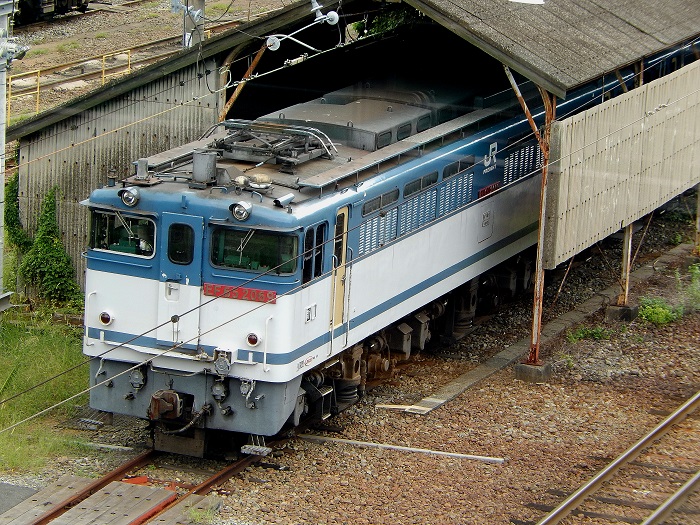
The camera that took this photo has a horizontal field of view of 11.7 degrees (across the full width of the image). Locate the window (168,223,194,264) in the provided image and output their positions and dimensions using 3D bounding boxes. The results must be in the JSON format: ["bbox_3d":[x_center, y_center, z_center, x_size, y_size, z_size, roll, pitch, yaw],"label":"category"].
[{"bbox_3d":[-2.042,-0.227,41.392,0.361,0.535,0.050,8,13,20],"label":"window"}]

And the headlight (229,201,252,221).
[{"bbox_3d":[-1.313,-0.618,41.100,0.228,0.233,0.218,8,13,20],"label":"headlight"}]

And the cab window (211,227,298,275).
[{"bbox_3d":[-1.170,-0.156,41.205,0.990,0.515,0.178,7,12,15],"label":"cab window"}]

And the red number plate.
[{"bbox_3d":[-1.338,0.374,41.259,0.916,0.155,0.035,7,12,15],"label":"red number plate"}]

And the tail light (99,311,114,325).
[{"bbox_3d":[-3.012,0.690,41.968,0.170,0.173,0.094,8,13,22],"label":"tail light"}]

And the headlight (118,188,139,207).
[{"bbox_3d":[-2.676,-0.798,41.594,0.228,0.233,0.218,8,13,20],"label":"headlight"}]

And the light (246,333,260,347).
[{"bbox_3d":[-1.171,0.933,41.300,0.170,0.173,0.094,7,13,18],"label":"light"}]

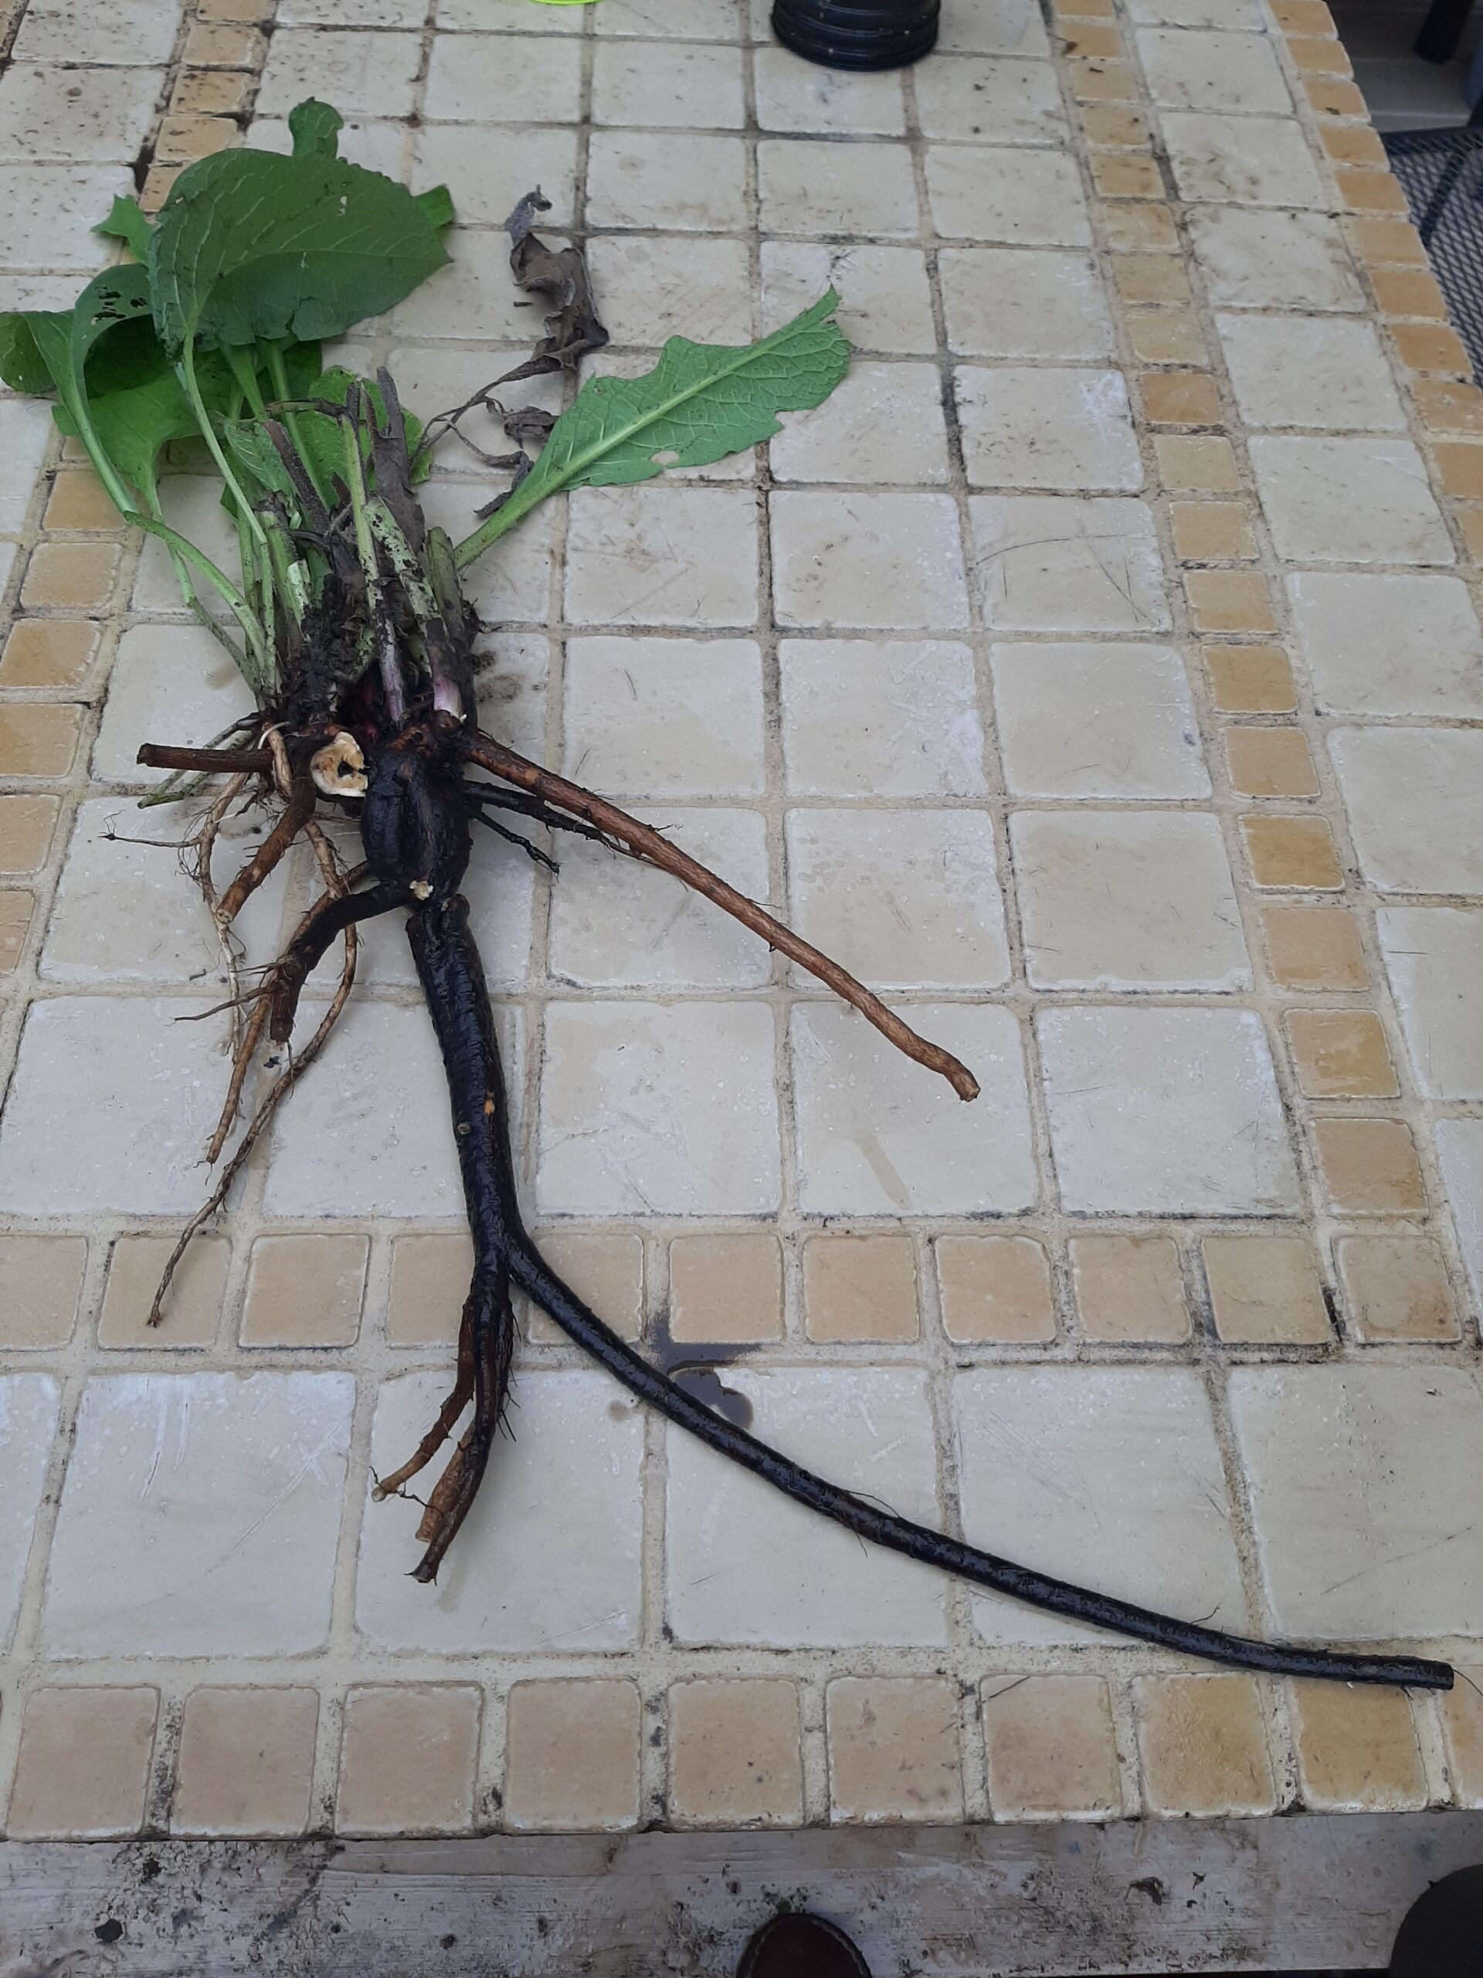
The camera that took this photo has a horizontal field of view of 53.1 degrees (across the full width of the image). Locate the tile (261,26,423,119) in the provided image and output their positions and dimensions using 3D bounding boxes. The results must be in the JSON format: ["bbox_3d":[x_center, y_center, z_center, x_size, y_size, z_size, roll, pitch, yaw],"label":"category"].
[{"bbox_3d":[-0.266,-0.608,0.996,0.101,0.010,0.098,0,61,-3],"label":"tile"}]

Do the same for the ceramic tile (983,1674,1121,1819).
[{"bbox_3d":[0.108,0.266,0.522,0.045,0.009,0.045,0,61,-3],"label":"ceramic tile"}]

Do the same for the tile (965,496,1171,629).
[{"bbox_3d":[0.177,-0.228,0.806,0.100,0.010,0.098,0,61,-2],"label":"tile"}]

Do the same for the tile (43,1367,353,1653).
[{"bbox_3d":[-0.199,0.195,0.555,0.102,0.010,0.100,0,61,-2],"label":"tile"}]

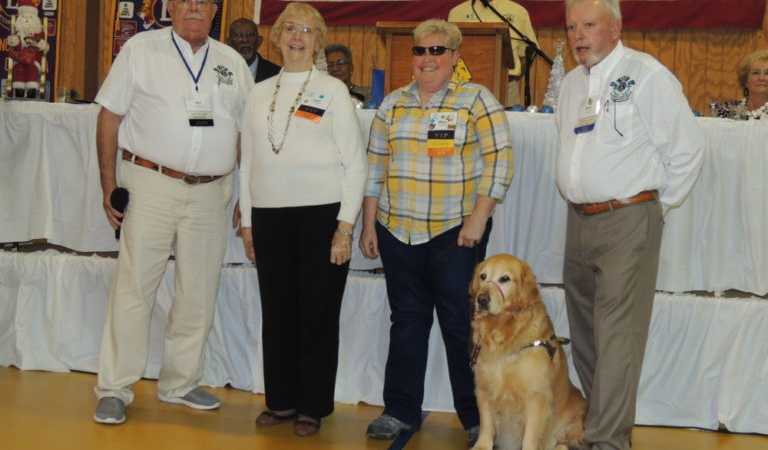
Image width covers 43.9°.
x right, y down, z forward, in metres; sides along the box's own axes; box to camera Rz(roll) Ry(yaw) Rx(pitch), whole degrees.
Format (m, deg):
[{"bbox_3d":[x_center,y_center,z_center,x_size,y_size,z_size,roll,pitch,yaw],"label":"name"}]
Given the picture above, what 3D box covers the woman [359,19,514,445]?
[{"bbox_3d":[0.216,0.012,3.777,0.580,1.620,0.400,3,4,17],"label":"woman"}]

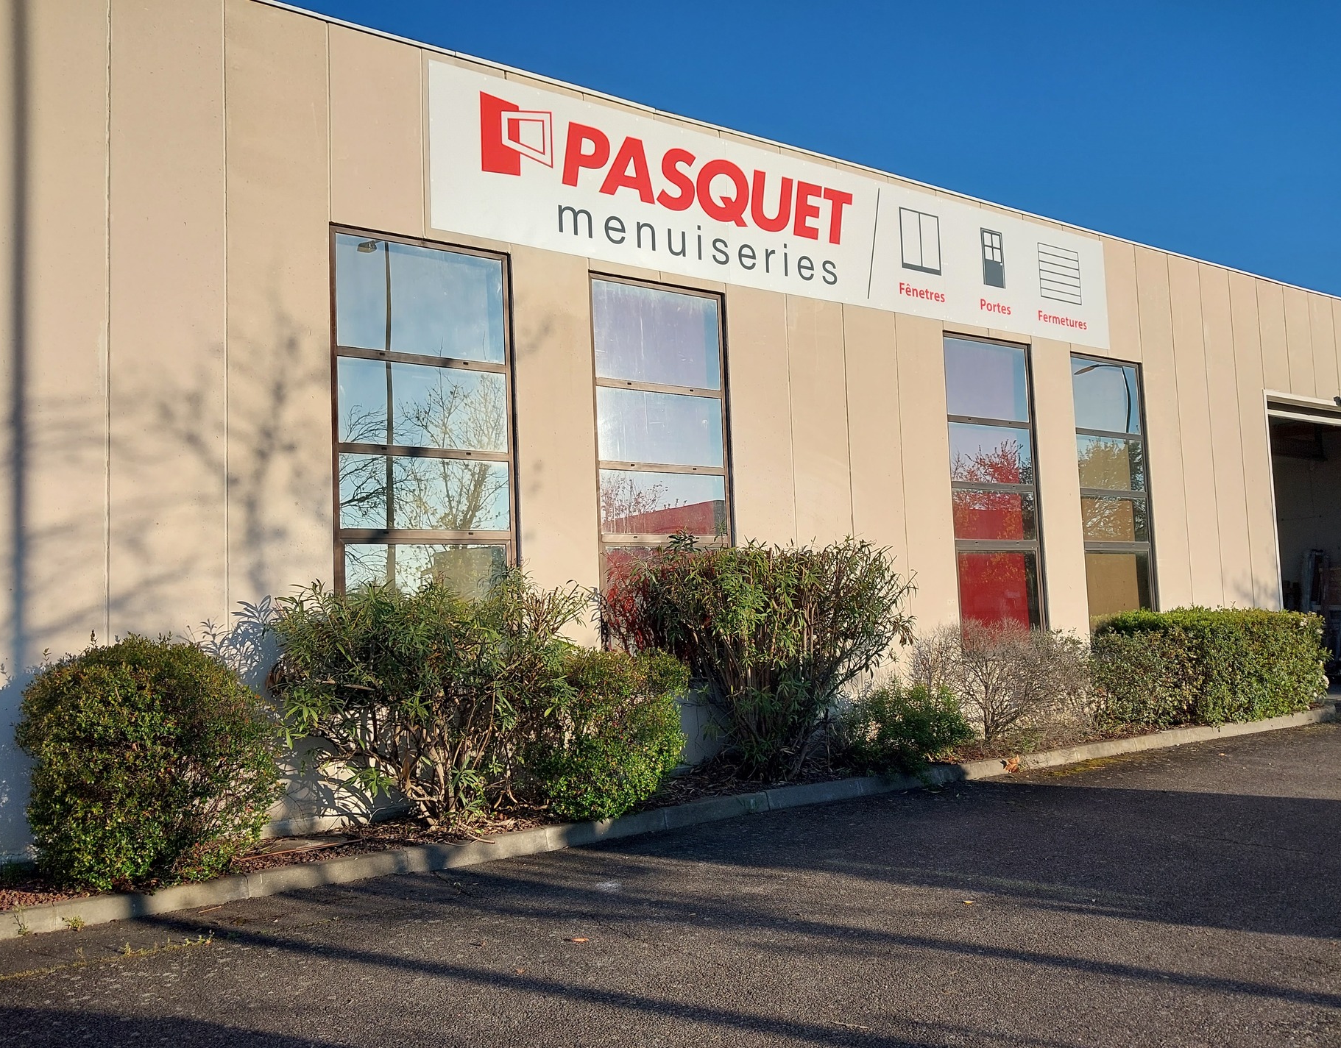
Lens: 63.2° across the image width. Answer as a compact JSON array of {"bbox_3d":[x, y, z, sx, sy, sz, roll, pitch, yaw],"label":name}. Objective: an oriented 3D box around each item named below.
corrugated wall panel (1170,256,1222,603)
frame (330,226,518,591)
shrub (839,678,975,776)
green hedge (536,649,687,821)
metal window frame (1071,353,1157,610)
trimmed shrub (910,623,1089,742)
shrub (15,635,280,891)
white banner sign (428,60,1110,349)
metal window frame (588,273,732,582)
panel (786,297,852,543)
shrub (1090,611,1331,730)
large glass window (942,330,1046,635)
[{"bbox_3d":[7.058,-0.989,14.716,0.750,5.270,0.140,1,-6,-34],"label":"corrugated wall panel"},{"bbox_3d":[-1.942,-0.664,8.597,1.470,3.200,0.130,1,-6,-34],"label":"frame"},{"bbox_3d":[2.178,1.861,10.243,1.250,0.810,0.900,1,-6,-34],"label":"shrub"},{"bbox_3d":[-0.407,1.514,8.140,1.140,1.160,1.050,-2,-4,0],"label":"green hedge"},{"bbox_3d":[5.520,-0.392,13.622,1.470,3.400,0.130,1,-6,-34],"label":"metal window frame"},{"bbox_3d":[3.374,1.594,11.023,2.380,1.200,0.900,1,-5,-35],"label":"trimmed shrub"},{"bbox_3d":[-3.070,1.353,6.465,1.410,1.360,1.100,1,-5,-35],"label":"shrub"},{"bbox_3d":[1.776,-2.884,10.941,8.816,1.356,0.050,1,-5,-35],"label":"white banner sign"},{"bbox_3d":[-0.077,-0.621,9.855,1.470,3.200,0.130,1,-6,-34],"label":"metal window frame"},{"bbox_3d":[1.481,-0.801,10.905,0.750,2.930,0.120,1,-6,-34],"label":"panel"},{"bbox_3d":[6.613,1.633,13.090,3.700,1.280,1.020,1,-5,-35],"label":"shrub"},{"bbox_3d":[3.555,-0.350,12.037,1.453,3.441,0.100,1,-5,-35],"label":"large glass window"}]

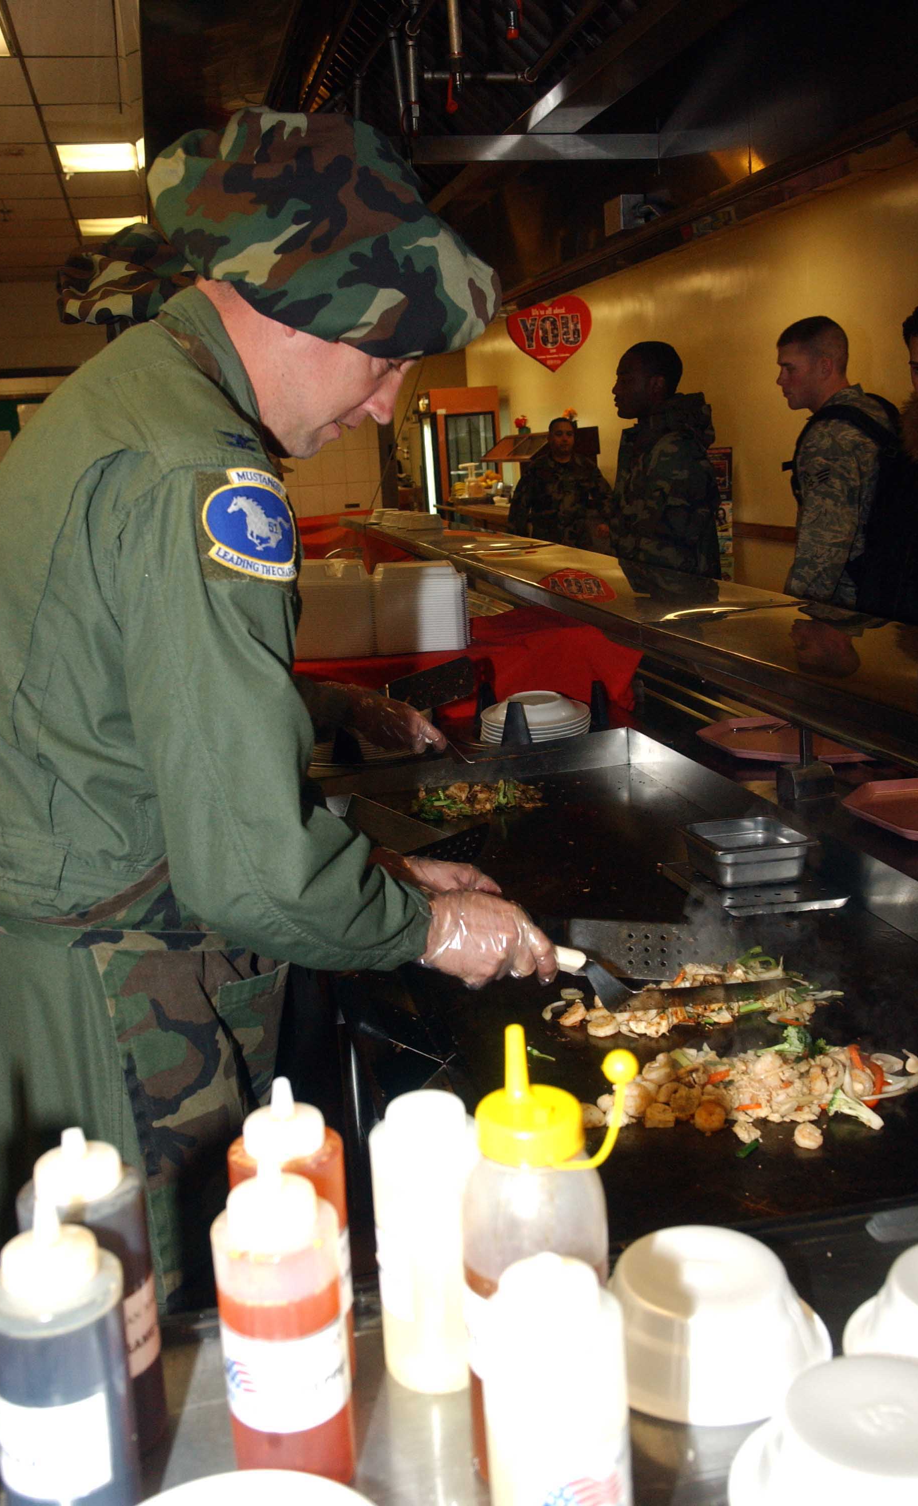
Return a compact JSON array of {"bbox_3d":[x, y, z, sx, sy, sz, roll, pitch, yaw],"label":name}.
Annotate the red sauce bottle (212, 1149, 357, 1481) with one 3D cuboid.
[{"bbox_3d":[-0.090,0.279,0.717,0.063,0.159,0.063,-5,12,-9],"label":"red sauce bottle"}]

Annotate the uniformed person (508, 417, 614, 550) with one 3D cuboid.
[{"bbox_3d":[0.651,-1.170,8.574,0.600,1.680,0.360,-3,12,-2],"label":"uniformed person"}]

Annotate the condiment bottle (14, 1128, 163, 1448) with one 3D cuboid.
[{"bbox_3d":[-0.195,0.274,0.747,0.063,0.165,0.063,-6,13,-17],"label":"condiment bottle"}]

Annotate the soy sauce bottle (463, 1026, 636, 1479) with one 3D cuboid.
[{"bbox_3d":[0.047,0.242,0.705,0.088,0.224,0.071,-2,12,2],"label":"soy sauce bottle"}]

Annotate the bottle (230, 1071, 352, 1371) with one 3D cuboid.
[{"bbox_3d":[-0.094,0.260,0.793,0.063,0.166,0.063,-4,12,-8],"label":"bottle"}]

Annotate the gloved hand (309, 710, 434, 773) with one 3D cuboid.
[{"bbox_3d":[-0.120,-0.039,2.300,0.180,0.090,0.100,16,2,-28],"label":"gloved hand"}]

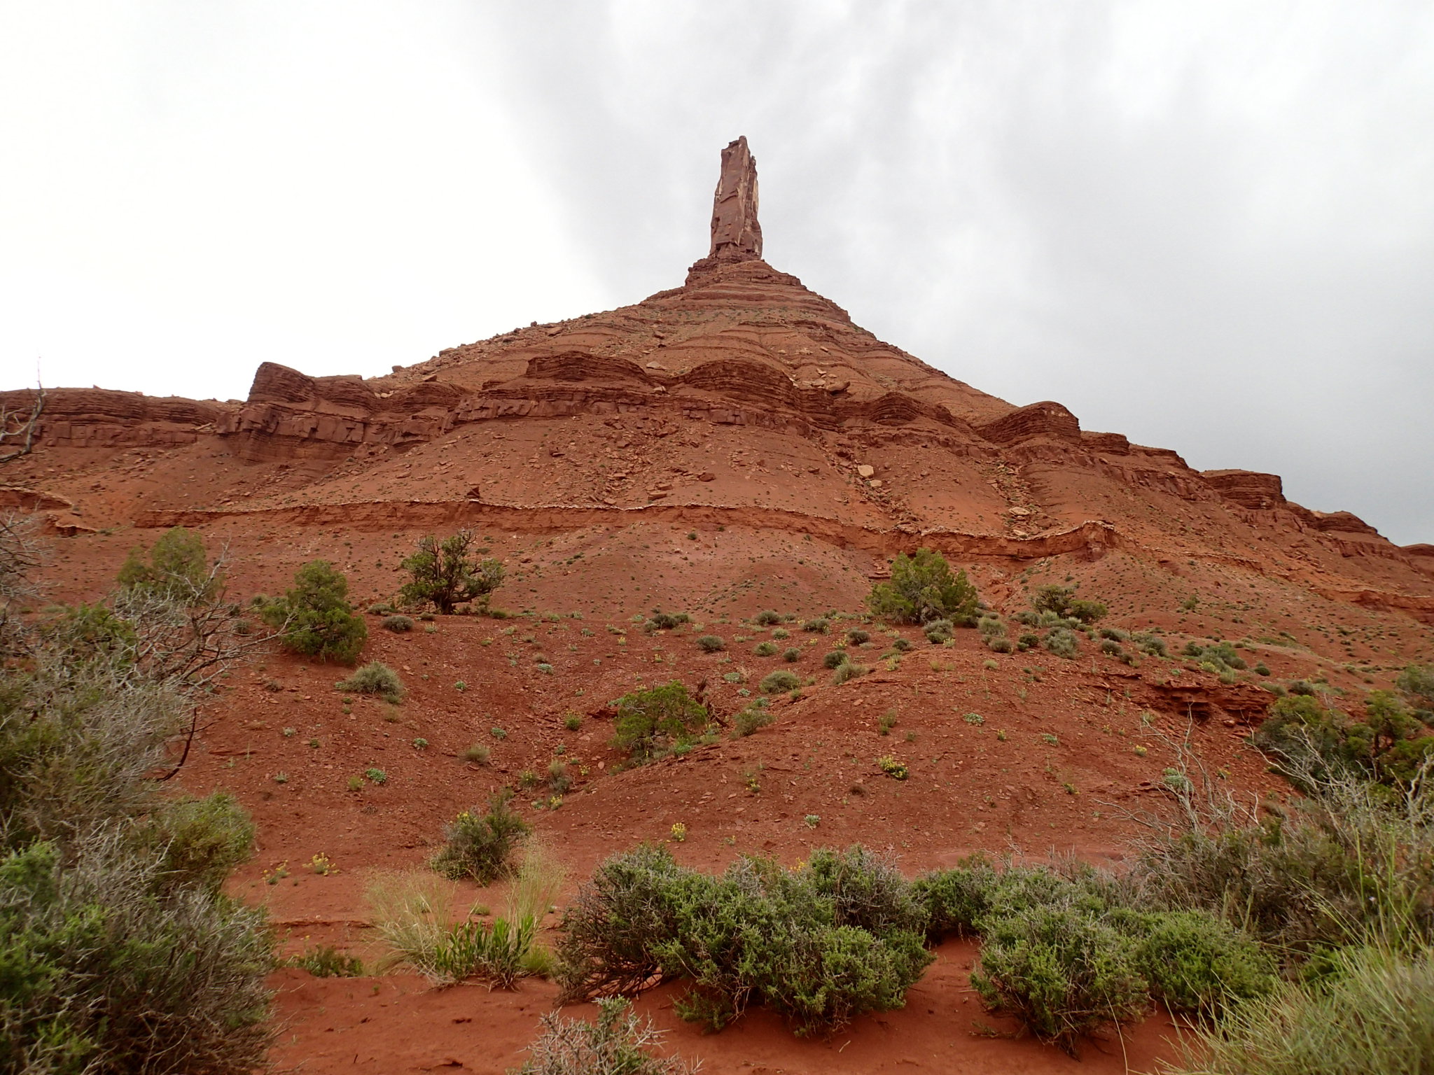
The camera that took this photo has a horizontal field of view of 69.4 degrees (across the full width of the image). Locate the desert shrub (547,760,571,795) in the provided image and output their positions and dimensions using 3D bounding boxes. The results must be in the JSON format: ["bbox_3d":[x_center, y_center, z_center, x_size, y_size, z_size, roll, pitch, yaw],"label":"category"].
[{"bbox_3d":[-1.702,2.599,11.200,0.267,0.345,0.253,1,-6,-8],"label":"desert shrub"}]

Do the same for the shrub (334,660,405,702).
[{"bbox_3d":[-5.533,2.285,16.500,1.125,0.647,0.900,0,-6,0],"label":"shrub"}]

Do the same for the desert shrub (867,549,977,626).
[{"bbox_3d":[5.048,1.228,25.500,2.731,1.876,2.512,-1,-6,11],"label":"desert shrub"}]

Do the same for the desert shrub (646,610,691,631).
[{"bbox_3d":[-1.059,1.801,22.500,0.974,0.462,0.828,0,-6,-3],"label":"desert shrub"}]

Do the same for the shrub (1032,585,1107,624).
[{"bbox_3d":[9.819,1.882,29.000,2.102,1.138,1.471,0,-6,0],"label":"shrub"}]

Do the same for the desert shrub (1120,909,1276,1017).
[{"bbox_3d":[2.135,1.891,4.600,0.712,0.449,0.677,-2,-6,24],"label":"desert shrub"}]

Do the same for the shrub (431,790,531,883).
[{"bbox_3d":[-1.867,2.368,8.200,0.798,0.722,0.719,0,-6,0],"label":"shrub"}]

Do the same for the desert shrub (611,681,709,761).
[{"bbox_3d":[-0.792,2.572,14.500,1.380,1.114,1.270,0,-6,-3],"label":"desert shrub"}]

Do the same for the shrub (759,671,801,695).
[{"bbox_3d":[1.000,2.311,16.500,0.660,0.385,0.594,0,-6,0],"label":"shrub"}]

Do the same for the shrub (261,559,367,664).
[{"bbox_3d":[-7.389,1.367,19.000,1.932,1.932,1.835,2,-6,-21],"label":"shrub"}]

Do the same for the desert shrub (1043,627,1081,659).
[{"bbox_3d":[6.986,2.135,21.000,0.727,0.646,0.654,0,-6,0],"label":"desert shrub"}]

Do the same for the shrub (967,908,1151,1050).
[{"bbox_3d":[1.405,1.811,4.250,0.726,0.546,0.690,-2,-6,18],"label":"shrub"}]

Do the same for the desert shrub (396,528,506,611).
[{"bbox_3d":[-7.675,0.974,30.000,3.051,2.385,2.593,0,-6,0],"label":"desert shrub"}]

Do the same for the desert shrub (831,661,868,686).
[{"bbox_3d":[2.170,2.225,17.000,0.607,0.378,0.546,0,-6,0],"label":"desert shrub"}]

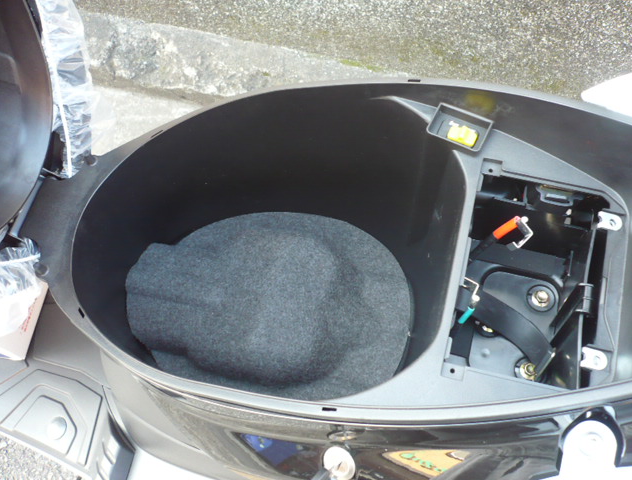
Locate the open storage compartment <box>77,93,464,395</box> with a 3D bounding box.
[{"bbox_3d":[-0.053,0.022,0.699,0.390,0.230,0.282,12,68,12],"label":"open storage compartment"}]

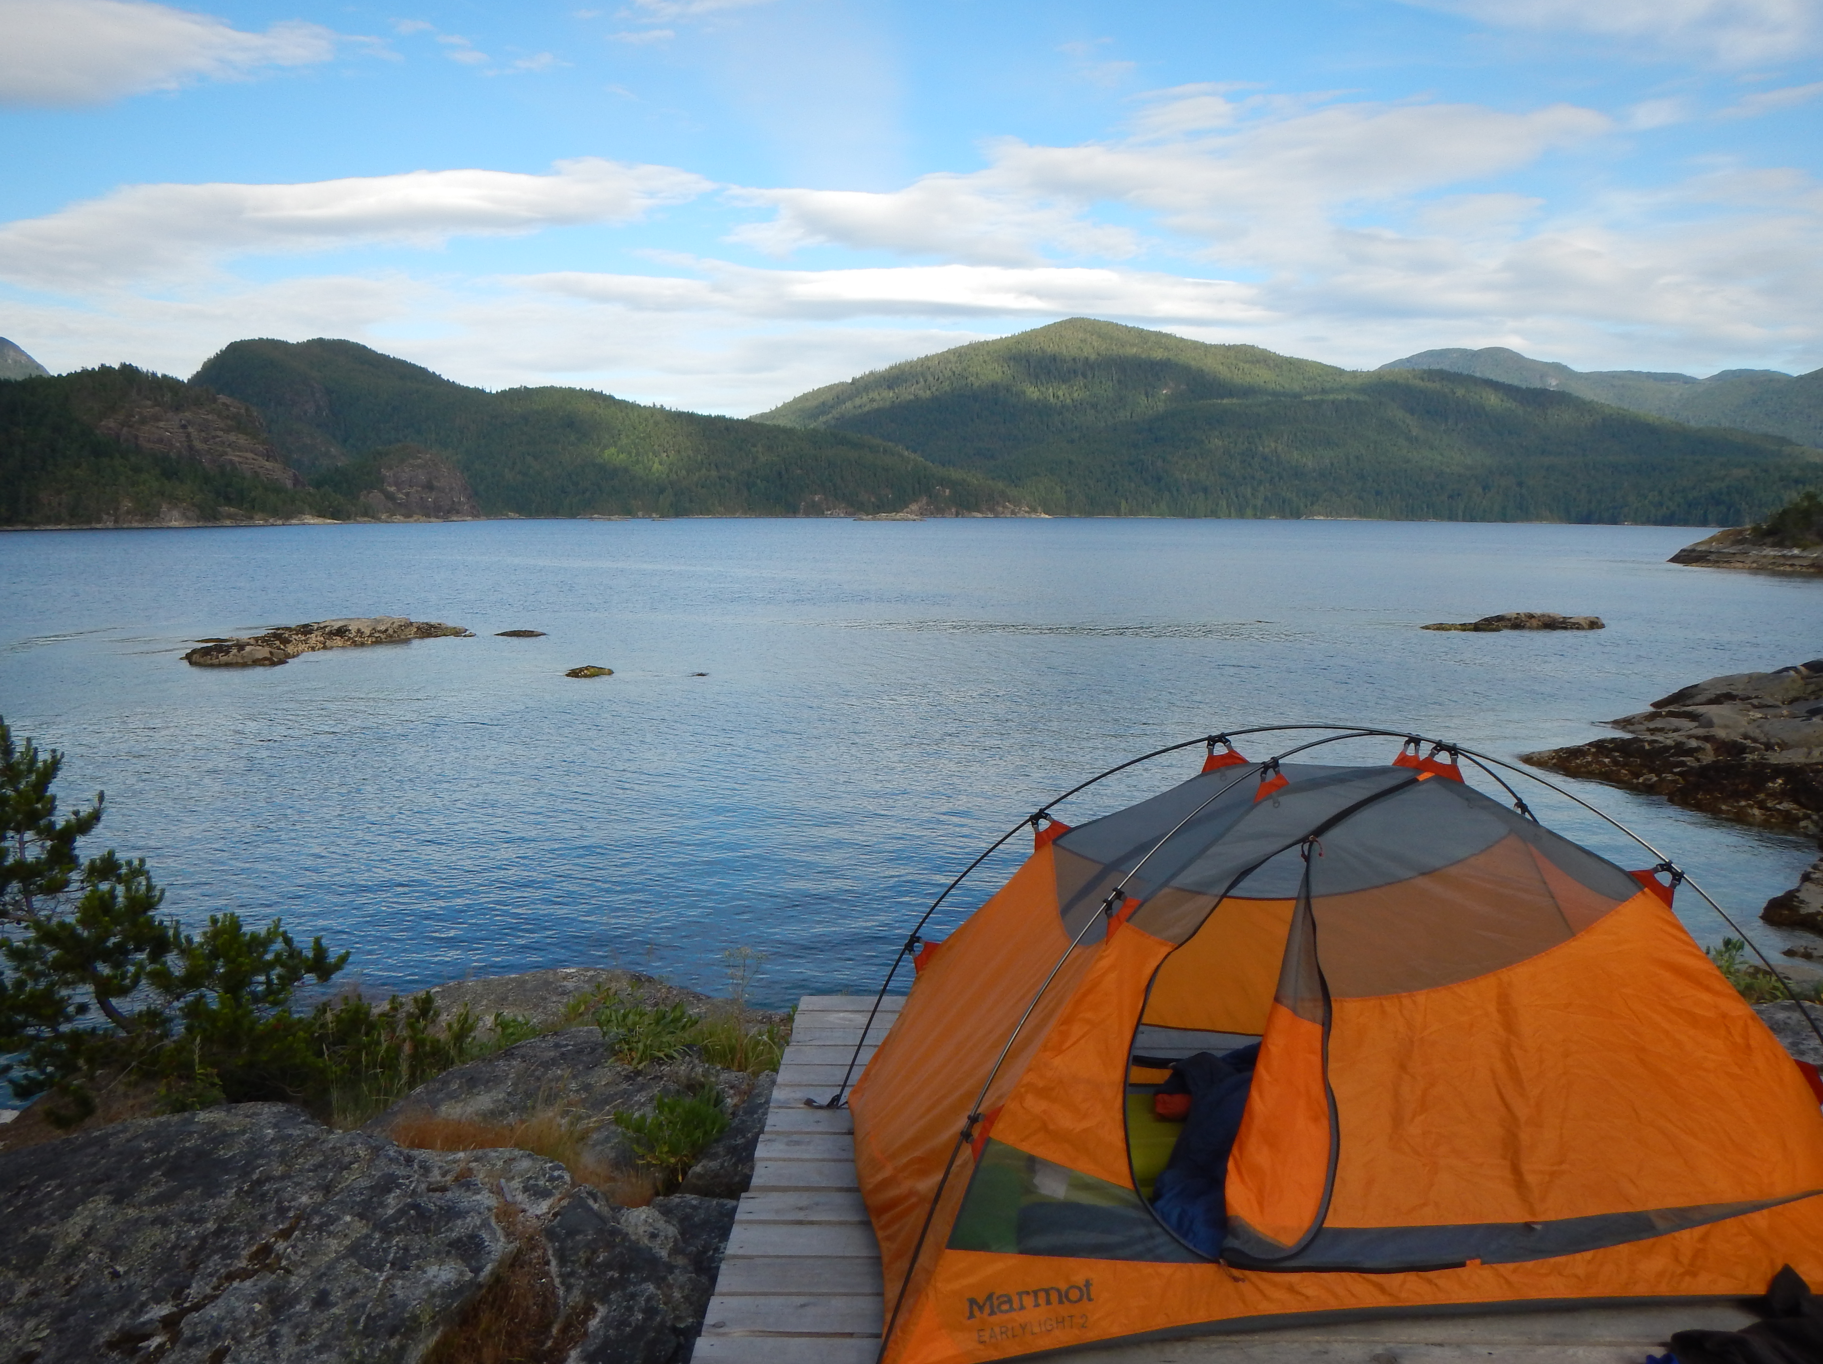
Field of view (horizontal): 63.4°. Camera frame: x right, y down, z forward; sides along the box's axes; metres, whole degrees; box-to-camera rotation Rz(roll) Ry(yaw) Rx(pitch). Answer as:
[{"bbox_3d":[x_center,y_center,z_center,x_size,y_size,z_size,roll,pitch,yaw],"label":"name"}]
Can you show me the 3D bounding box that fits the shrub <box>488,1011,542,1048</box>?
[{"bbox_3d":[-1.439,1.269,5.350,0.210,0.150,0.190,0,6,0],"label":"shrub"}]

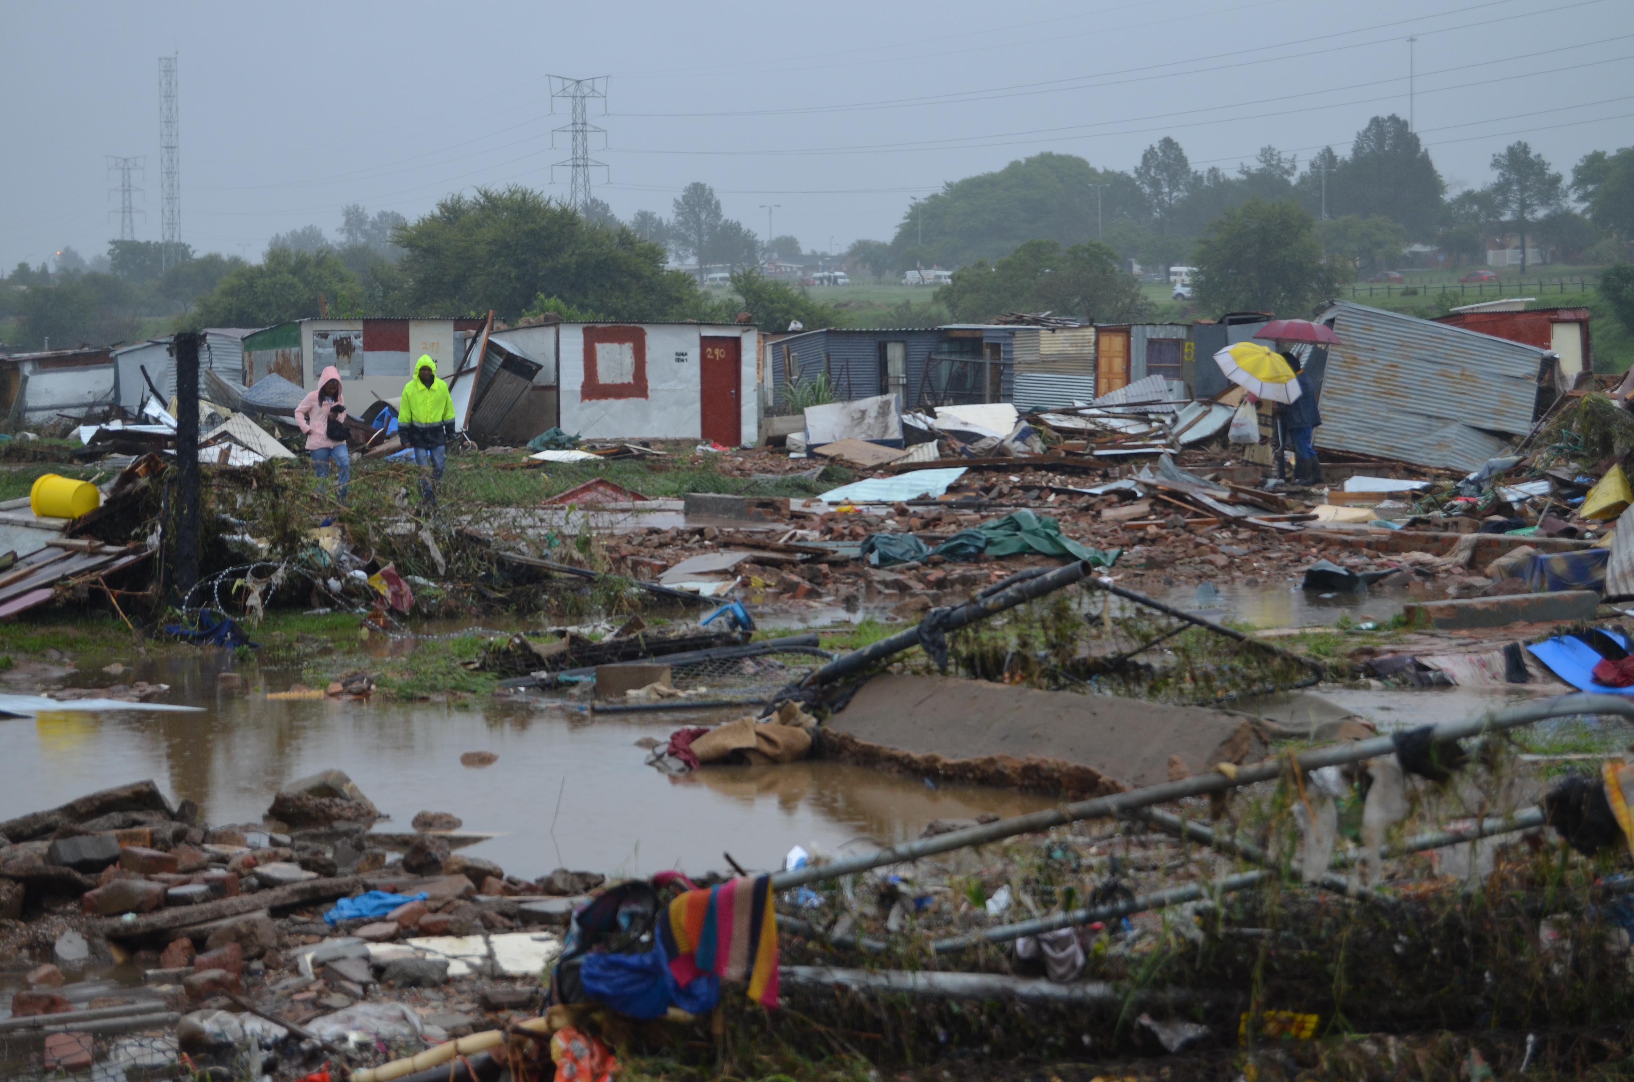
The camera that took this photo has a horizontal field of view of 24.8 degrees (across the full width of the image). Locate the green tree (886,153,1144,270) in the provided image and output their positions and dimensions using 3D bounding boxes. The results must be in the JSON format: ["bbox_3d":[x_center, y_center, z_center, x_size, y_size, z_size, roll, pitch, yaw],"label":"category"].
[{"bbox_3d":[30.467,-49.639,570.000,38.000,20.000,28.000,0,3,0],"label":"green tree"}]

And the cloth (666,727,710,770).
[{"bbox_3d":[-0.576,0.930,16.600,0.200,0.180,0.200,0,3,0],"label":"cloth"}]

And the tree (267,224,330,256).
[{"bbox_3d":[-136.766,-77.770,980.000,17.180,11.783,14.000,0,3,0],"label":"tree"}]

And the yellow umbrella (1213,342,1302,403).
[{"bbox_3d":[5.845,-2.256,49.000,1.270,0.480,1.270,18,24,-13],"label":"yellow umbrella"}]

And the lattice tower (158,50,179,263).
[{"bbox_3d":[-97.594,-56.175,560.000,2.900,34.800,2.700,0,3,0],"label":"lattice tower"}]

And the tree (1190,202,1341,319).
[{"bbox_3d":[25.977,-16.286,215.000,8.425,6.943,8.004,0,3,0],"label":"tree"}]

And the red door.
[{"bbox_3d":[-1.771,-2.750,68.700,0.820,2.030,0.060,-2,3,-24],"label":"red door"}]

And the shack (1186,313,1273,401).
[{"bbox_3d":[10.349,-4.338,92.500,1.550,2.500,2.100,-2,3,-24],"label":"shack"}]

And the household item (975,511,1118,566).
[{"bbox_3d":[1.856,-0.031,30.000,1.120,0.410,0.650,0,3,0],"label":"household item"}]

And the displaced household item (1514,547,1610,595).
[{"bbox_3d":[5.184,0.217,25.800,0.620,0.360,0.350,-2,3,-27],"label":"displaced household item"}]

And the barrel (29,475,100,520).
[{"bbox_3d":[-5.705,-0.339,28.200,0.410,0.330,0.330,7,7,36],"label":"barrel"}]

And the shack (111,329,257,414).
[{"bbox_3d":[-12.604,-3.101,74.000,2.100,2.200,2.600,-2,3,-32],"label":"shack"}]

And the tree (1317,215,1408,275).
[{"bbox_3d":[59.375,-32.140,405.000,9.600,6.900,9.000,0,3,8],"label":"tree"}]

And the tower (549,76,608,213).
[{"bbox_3d":[-25.322,-37.113,395.000,7.200,25.000,4.600,-2,3,-21],"label":"tower"}]

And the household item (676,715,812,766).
[{"bbox_3d":[-0.304,0.828,15.400,0.550,0.200,0.350,0,3,0],"label":"household item"}]

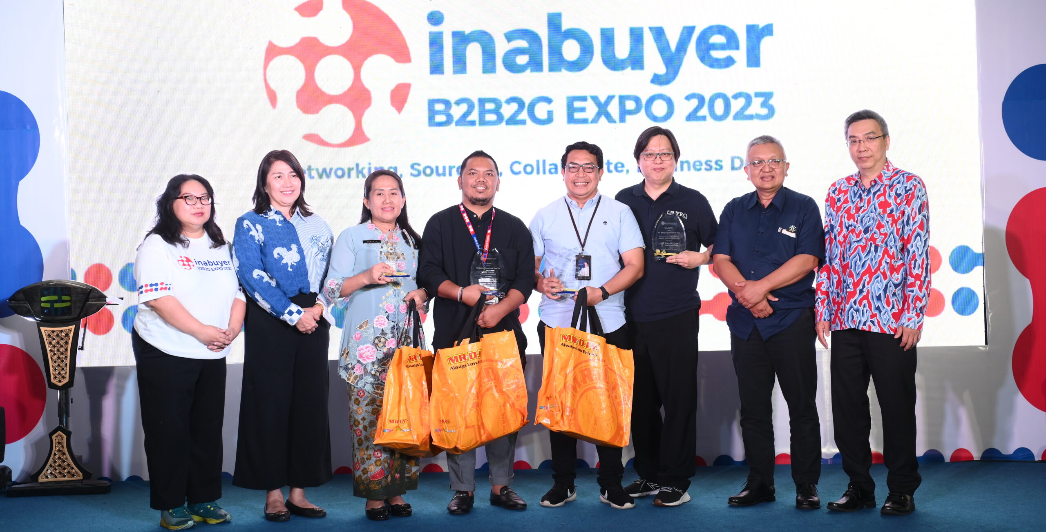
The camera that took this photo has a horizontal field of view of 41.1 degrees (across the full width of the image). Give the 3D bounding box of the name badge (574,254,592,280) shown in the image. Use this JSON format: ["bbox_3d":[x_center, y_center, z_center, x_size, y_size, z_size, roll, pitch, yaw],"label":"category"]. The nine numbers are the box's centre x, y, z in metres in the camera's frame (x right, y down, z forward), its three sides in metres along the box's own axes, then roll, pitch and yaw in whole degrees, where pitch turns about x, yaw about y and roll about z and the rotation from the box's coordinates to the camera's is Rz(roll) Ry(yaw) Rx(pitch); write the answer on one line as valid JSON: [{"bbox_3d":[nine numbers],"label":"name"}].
[{"bbox_3d":[0.266,0.007,6.135,0.072,0.116,0.010,-1,-2,3],"label":"name badge"}]

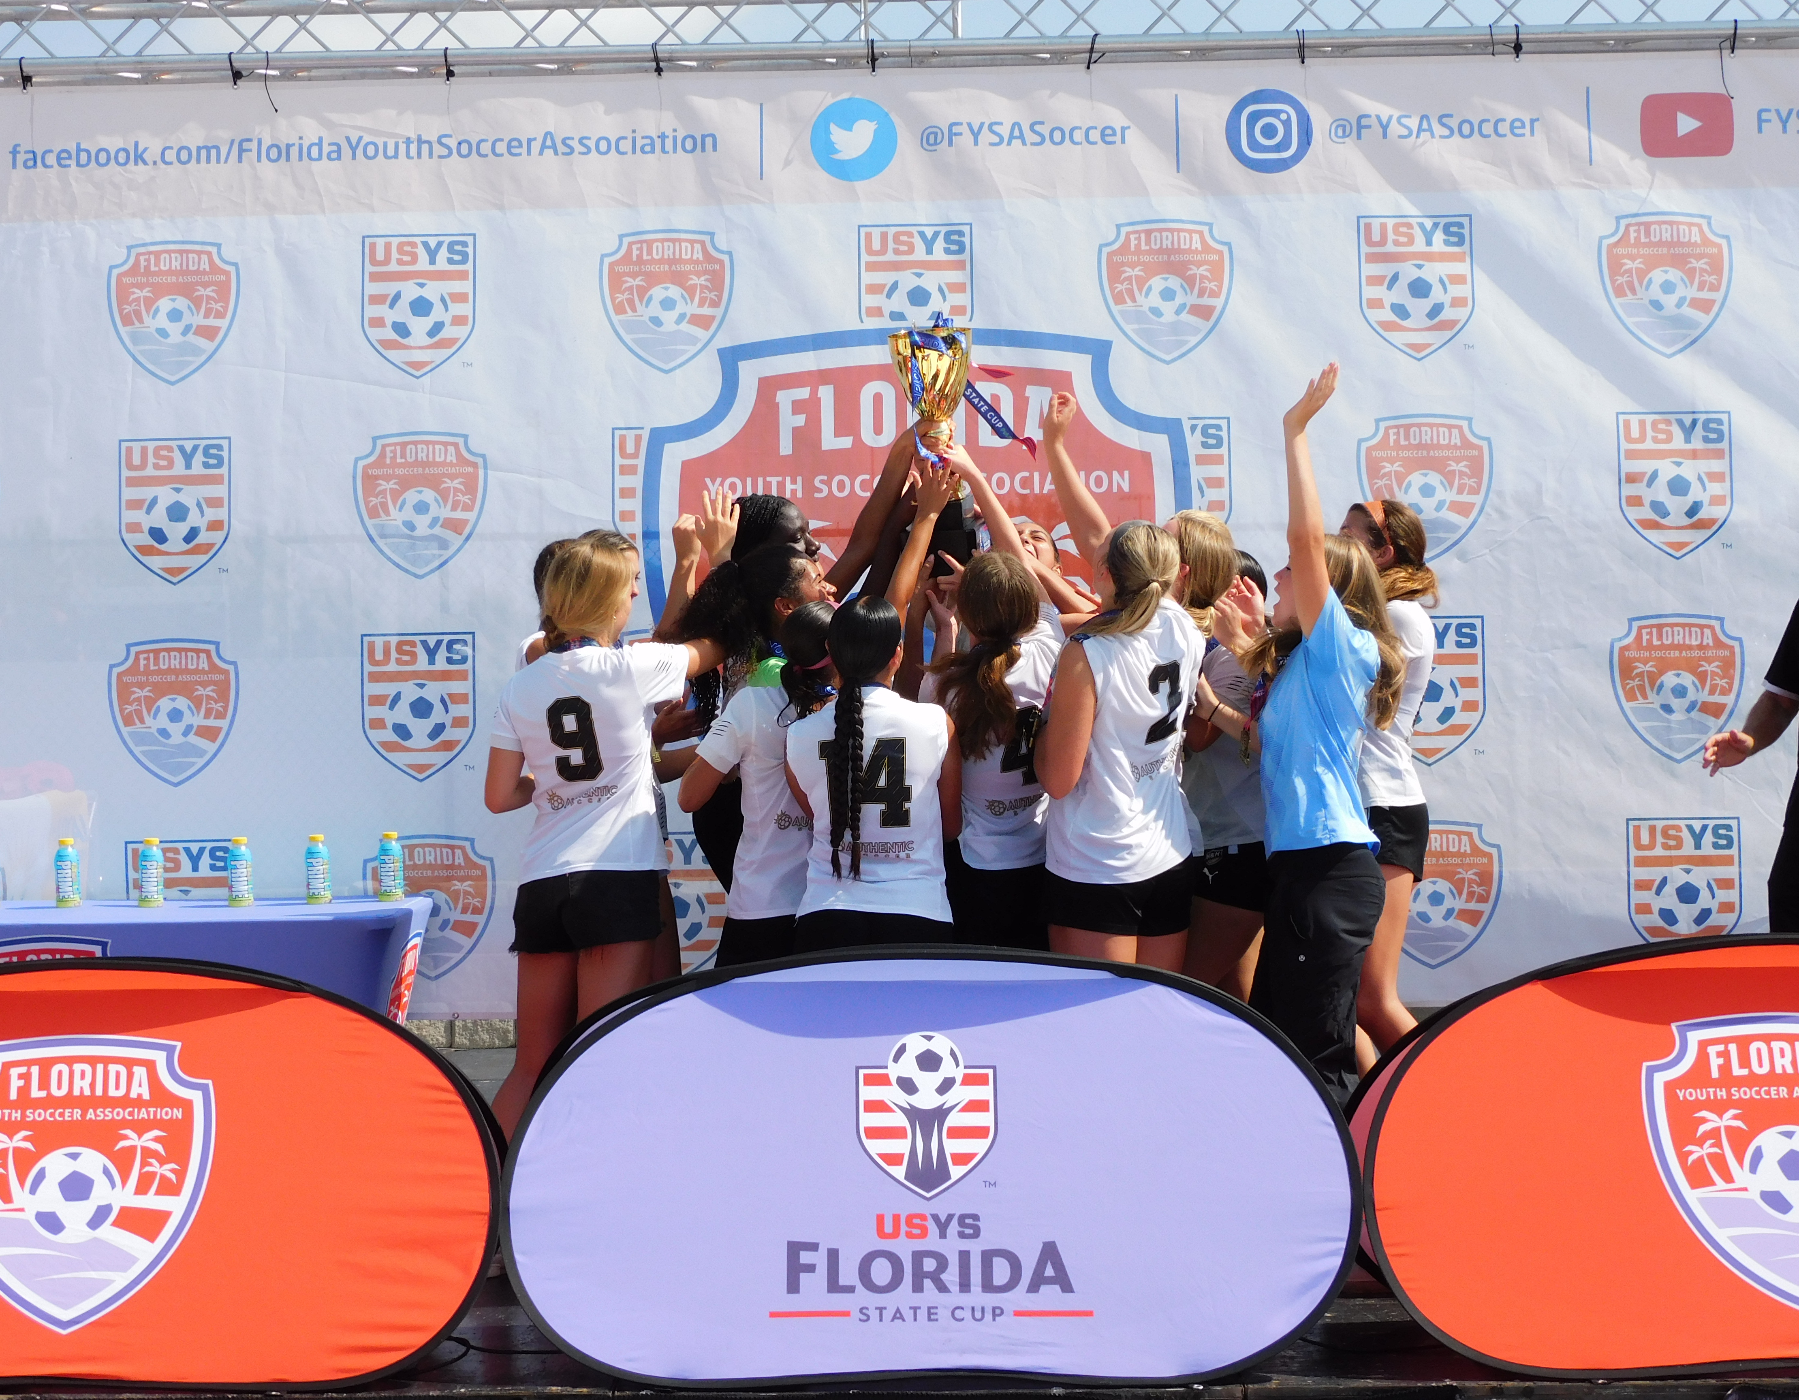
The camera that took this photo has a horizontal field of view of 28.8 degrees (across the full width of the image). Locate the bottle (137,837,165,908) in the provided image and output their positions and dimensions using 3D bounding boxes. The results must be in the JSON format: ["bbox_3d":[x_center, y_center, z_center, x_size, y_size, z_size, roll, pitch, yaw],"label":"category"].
[{"bbox_3d":[-2.026,0.470,9.500,0.069,0.187,0.069,-1,2,6],"label":"bottle"}]

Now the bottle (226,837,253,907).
[{"bbox_3d":[-1.784,0.467,9.490,0.069,0.187,0.069,-1,2,6],"label":"bottle"}]

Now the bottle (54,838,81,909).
[{"bbox_3d":[-2.338,0.486,9.850,0.072,0.200,0.072,-1,2,3],"label":"bottle"}]

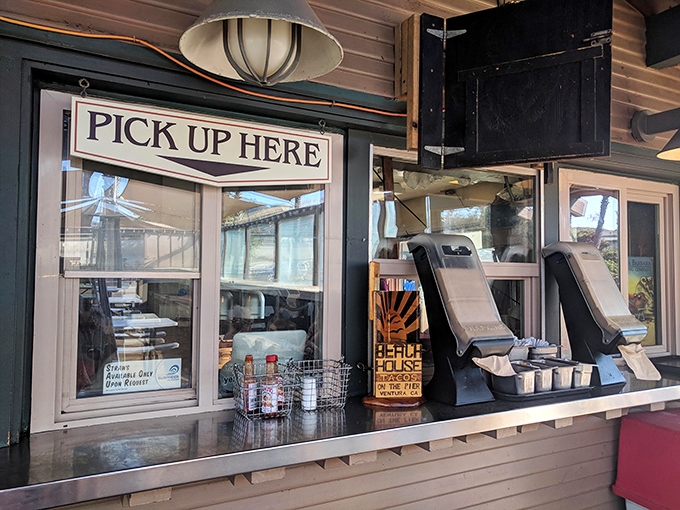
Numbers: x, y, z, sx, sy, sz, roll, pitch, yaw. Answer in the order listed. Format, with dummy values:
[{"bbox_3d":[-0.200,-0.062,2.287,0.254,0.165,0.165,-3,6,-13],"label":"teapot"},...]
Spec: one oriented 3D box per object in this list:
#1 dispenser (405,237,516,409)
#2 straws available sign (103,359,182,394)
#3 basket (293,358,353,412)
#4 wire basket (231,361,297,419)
[{"bbox_3d":[0.430,0.218,1.856,0.193,0.592,0.365,2,-2,-28],"label":"dispenser"},{"bbox_3d":[-0.602,0.372,1.569,0.224,0.091,0.005,2,-2,-27],"label":"straws available sign"},{"bbox_3d":[-0.075,0.431,1.706,0.169,0.145,0.158,2,-2,-27],"label":"basket"},{"bbox_3d":[-0.247,0.426,1.617,0.169,0.145,0.158,2,-2,-27],"label":"wire basket"}]

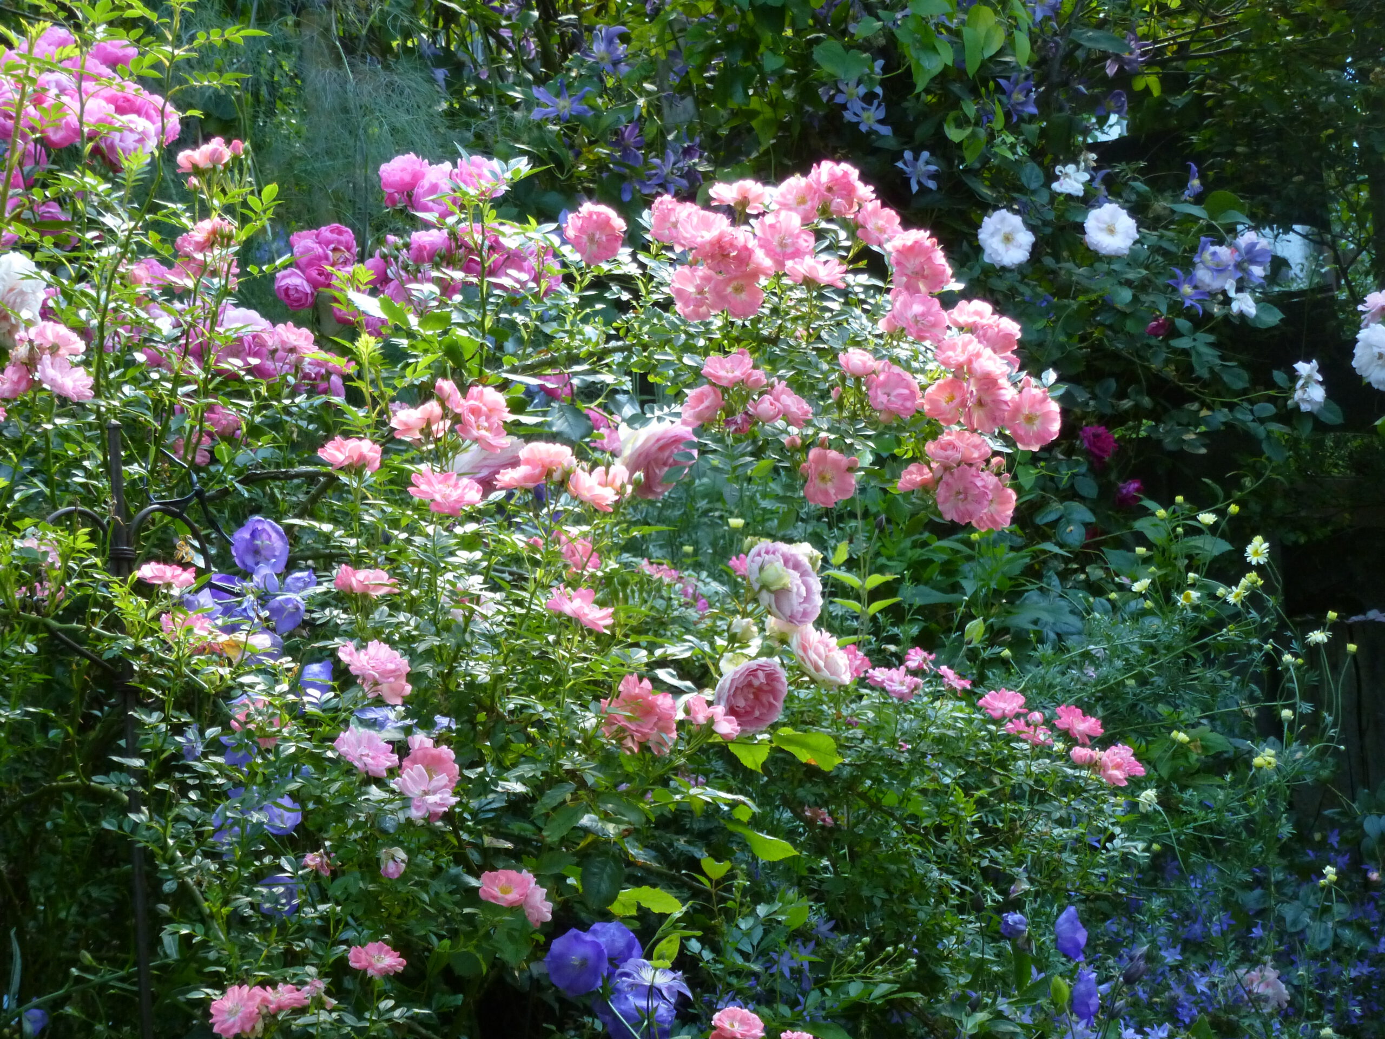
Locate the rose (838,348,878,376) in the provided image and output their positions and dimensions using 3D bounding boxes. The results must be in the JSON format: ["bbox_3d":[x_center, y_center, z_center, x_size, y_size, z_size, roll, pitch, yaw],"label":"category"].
[{"bbox_3d":[0.163,-0.152,2.980,0.037,0.023,0.037,-3,18,0],"label":"rose"}]

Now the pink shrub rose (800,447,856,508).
[{"bbox_3d":[0.132,-0.041,2.950,0.057,0.057,0.025,0,-3,3],"label":"pink shrub rose"}]

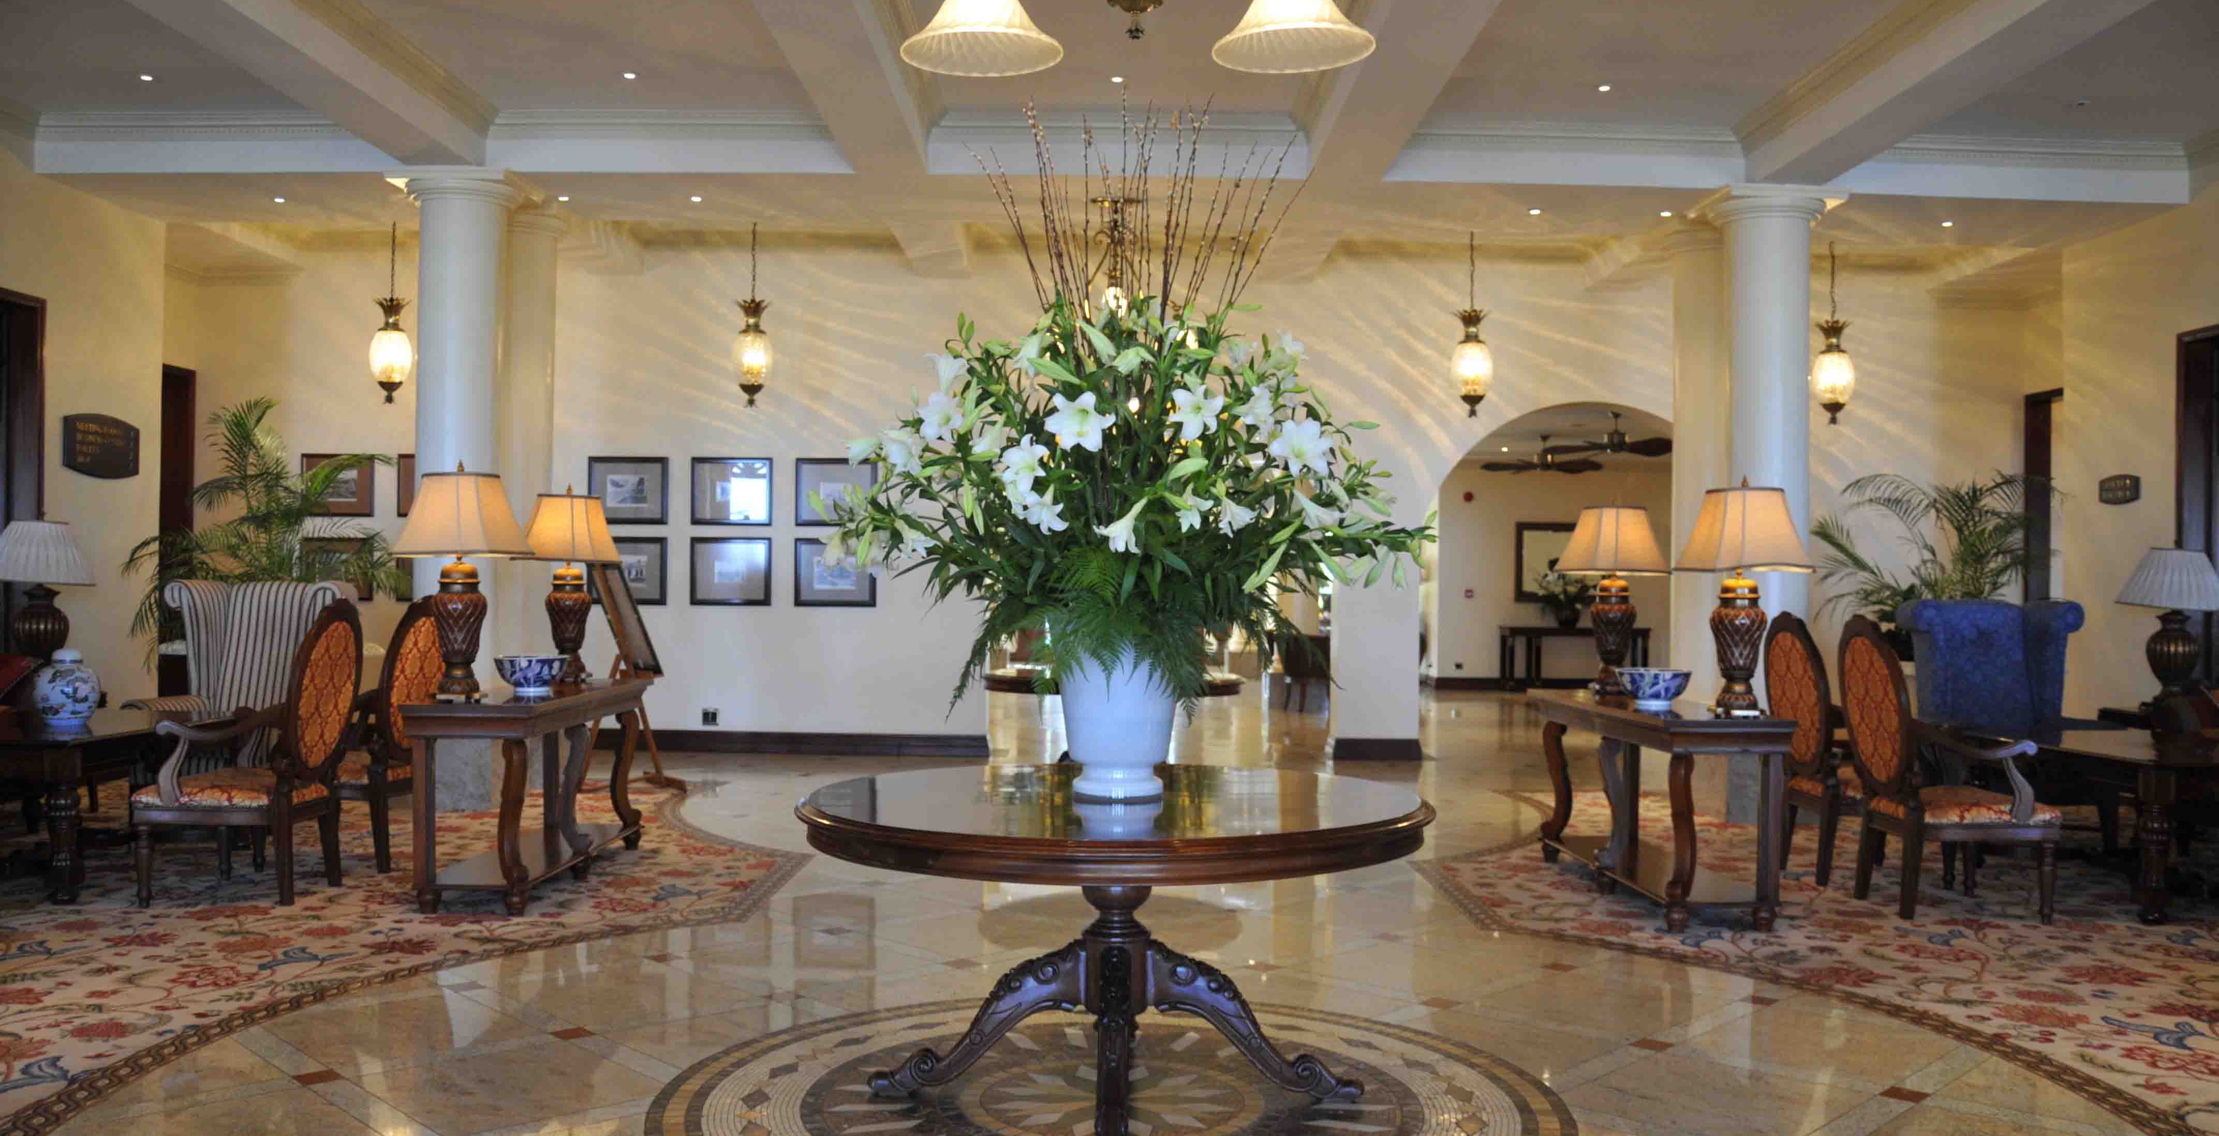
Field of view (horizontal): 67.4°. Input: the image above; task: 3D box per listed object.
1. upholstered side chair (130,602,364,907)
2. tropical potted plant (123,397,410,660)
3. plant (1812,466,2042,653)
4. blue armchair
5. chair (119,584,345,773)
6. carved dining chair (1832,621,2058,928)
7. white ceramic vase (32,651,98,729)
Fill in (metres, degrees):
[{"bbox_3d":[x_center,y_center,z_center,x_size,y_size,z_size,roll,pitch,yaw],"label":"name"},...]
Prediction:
[{"bbox_3d":[-3.319,0.693,6.459,0.620,1.140,0.650,1,-1,0],"label":"upholstered side chair"},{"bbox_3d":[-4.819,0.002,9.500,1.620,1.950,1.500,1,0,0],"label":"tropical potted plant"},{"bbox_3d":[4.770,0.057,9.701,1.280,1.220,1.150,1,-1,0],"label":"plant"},{"bbox_3d":[4.281,0.787,8.036,0.880,1.230,0.840,1,0,0],"label":"blue armchair"},{"bbox_3d":[-4.139,0.669,8.119,0.920,1.220,0.840,1,-1,0],"label":"chair"},{"bbox_3d":[3.291,0.773,6.589,0.620,1.150,0.650,1,-1,0],"label":"carved dining chair"},{"bbox_3d":[-4.452,0.511,7.097,0.290,0.325,0.290,1,0,0],"label":"white ceramic vase"}]

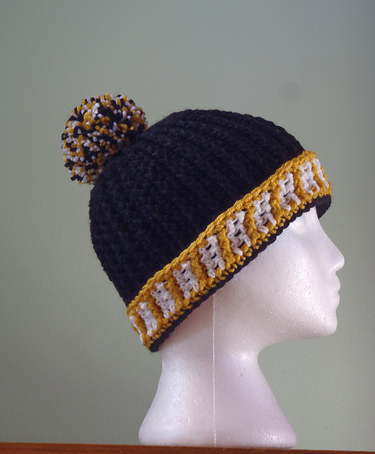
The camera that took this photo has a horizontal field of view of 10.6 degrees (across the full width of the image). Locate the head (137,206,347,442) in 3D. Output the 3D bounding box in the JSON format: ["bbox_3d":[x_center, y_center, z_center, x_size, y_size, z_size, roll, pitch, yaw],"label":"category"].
[{"bbox_3d":[0.029,0.044,1.650,0.198,0.272,0.158,0,-6,0],"label":"head"}]

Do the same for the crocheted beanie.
[{"bbox_3d":[-0.013,-0.035,1.658,0.202,0.196,0.172,-40,-5,-4],"label":"crocheted beanie"}]

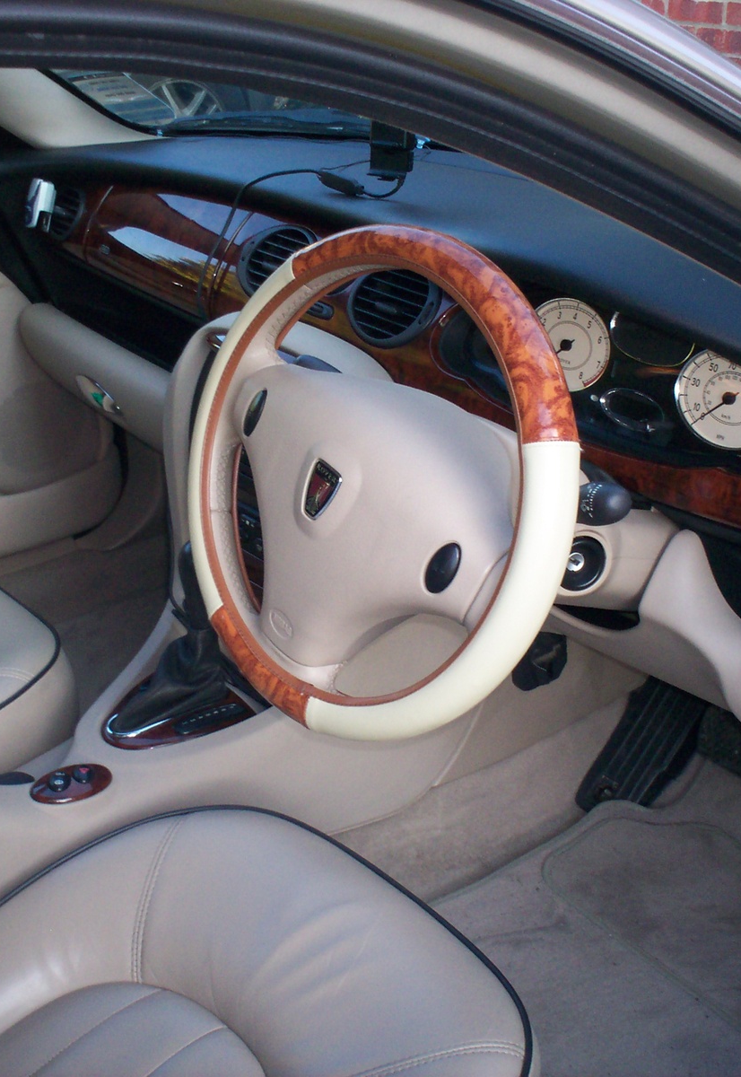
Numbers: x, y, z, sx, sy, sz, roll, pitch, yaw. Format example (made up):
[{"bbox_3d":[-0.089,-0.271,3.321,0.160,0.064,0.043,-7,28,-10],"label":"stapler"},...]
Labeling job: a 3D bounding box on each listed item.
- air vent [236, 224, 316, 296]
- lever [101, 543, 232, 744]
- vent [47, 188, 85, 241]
[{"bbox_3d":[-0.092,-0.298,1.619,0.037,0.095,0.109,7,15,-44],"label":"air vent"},{"bbox_3d":[-0.203,0.096,1.572,0.160,0.190,0.088,-19,32,-35],"label":"lever"},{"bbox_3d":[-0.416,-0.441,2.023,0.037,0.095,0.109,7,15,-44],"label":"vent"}]

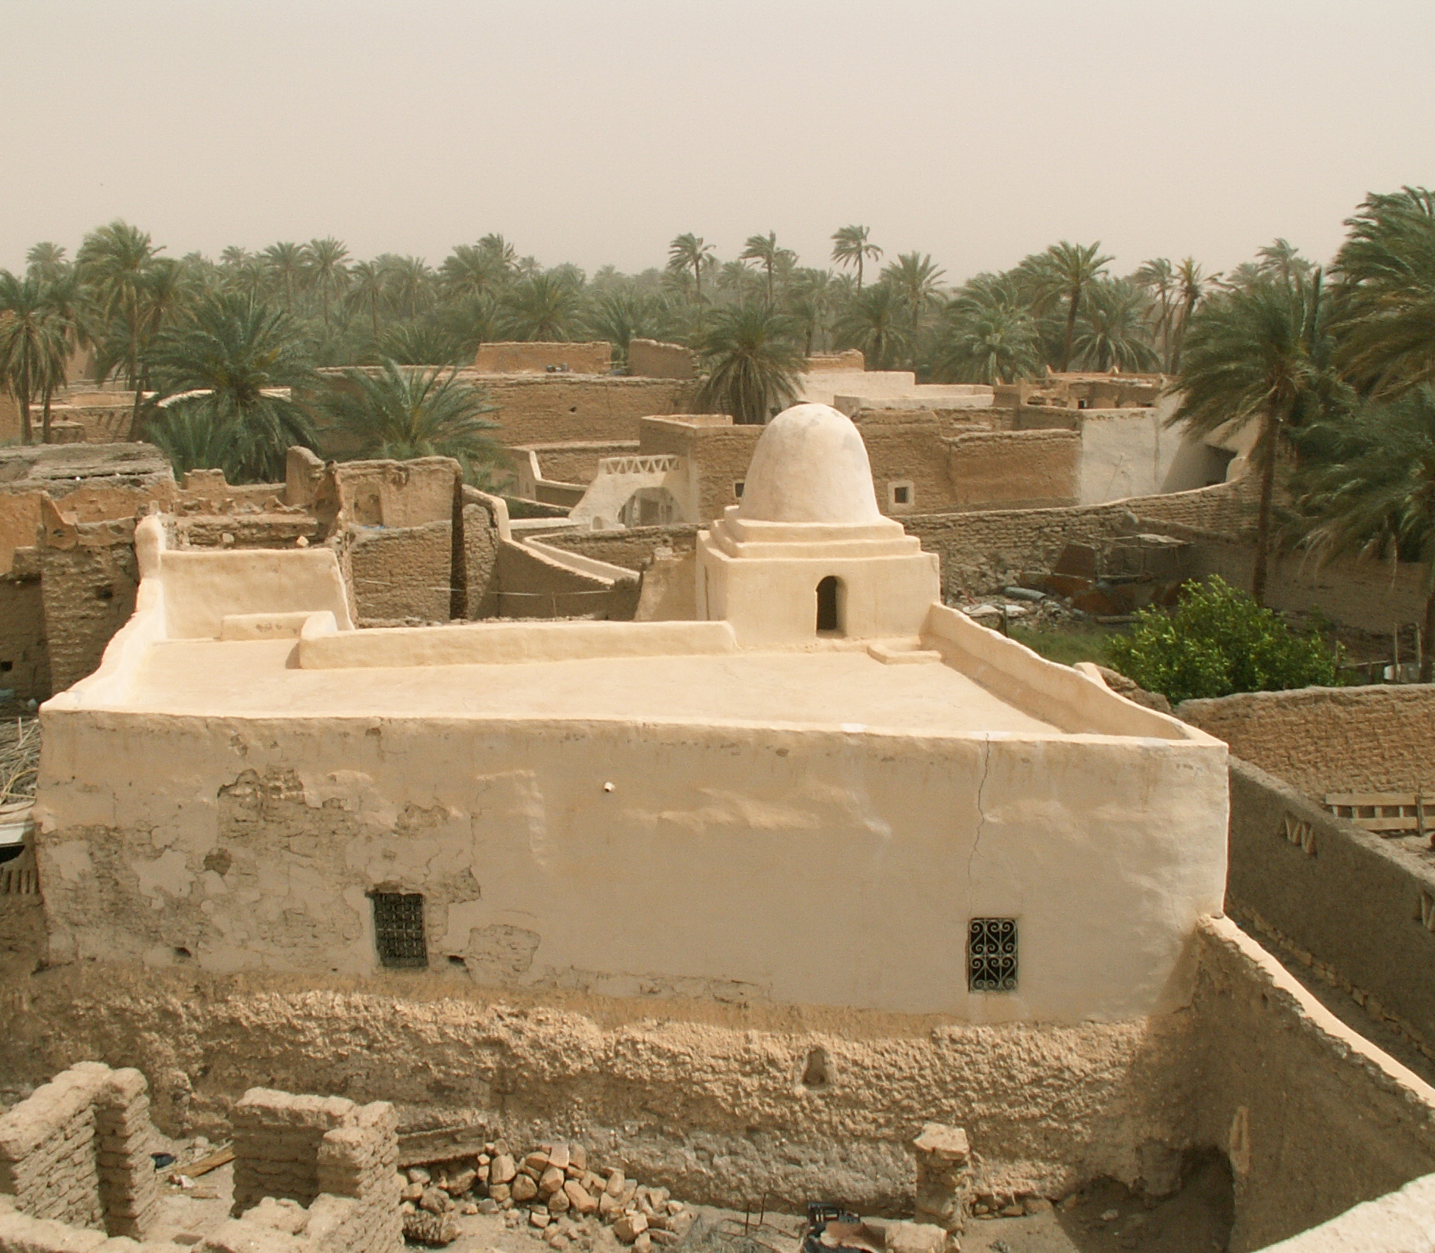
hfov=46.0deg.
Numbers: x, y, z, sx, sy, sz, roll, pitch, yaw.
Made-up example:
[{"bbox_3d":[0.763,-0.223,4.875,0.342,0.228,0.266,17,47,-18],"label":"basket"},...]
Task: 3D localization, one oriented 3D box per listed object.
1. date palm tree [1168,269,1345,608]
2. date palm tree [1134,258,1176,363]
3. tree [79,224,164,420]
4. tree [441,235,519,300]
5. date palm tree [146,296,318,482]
[{"bbox_3d":[14.660,-5.029,45.907,4.822,9.211,4.822,0,11,0],"label":"date palm tree"},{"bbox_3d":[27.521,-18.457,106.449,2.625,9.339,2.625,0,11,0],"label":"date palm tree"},{"bbox_3d":[-34.137,-16.468,96.673,5.001,13.229,5.001,0,12,0],"label":"tree"},{"bbox_3d":[-19.999,-26.137,142.668,6.394,13.407,6.394,0,12,0],"label":"tree"},{"bbox_3d":[-14.884,-6.636,51.704,5.419,7.084,5.419,0,11,0],"label":"date palm tree"}]

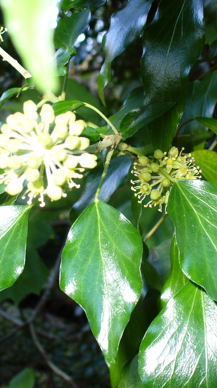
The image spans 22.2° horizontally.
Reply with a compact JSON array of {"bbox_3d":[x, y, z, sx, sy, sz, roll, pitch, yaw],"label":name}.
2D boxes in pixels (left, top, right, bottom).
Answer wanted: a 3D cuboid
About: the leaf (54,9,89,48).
[{"bbox_3d":[-0.025,-0.106,0.360,0.030,0.032,0.012,22,13,13],"label":"leaf"}]

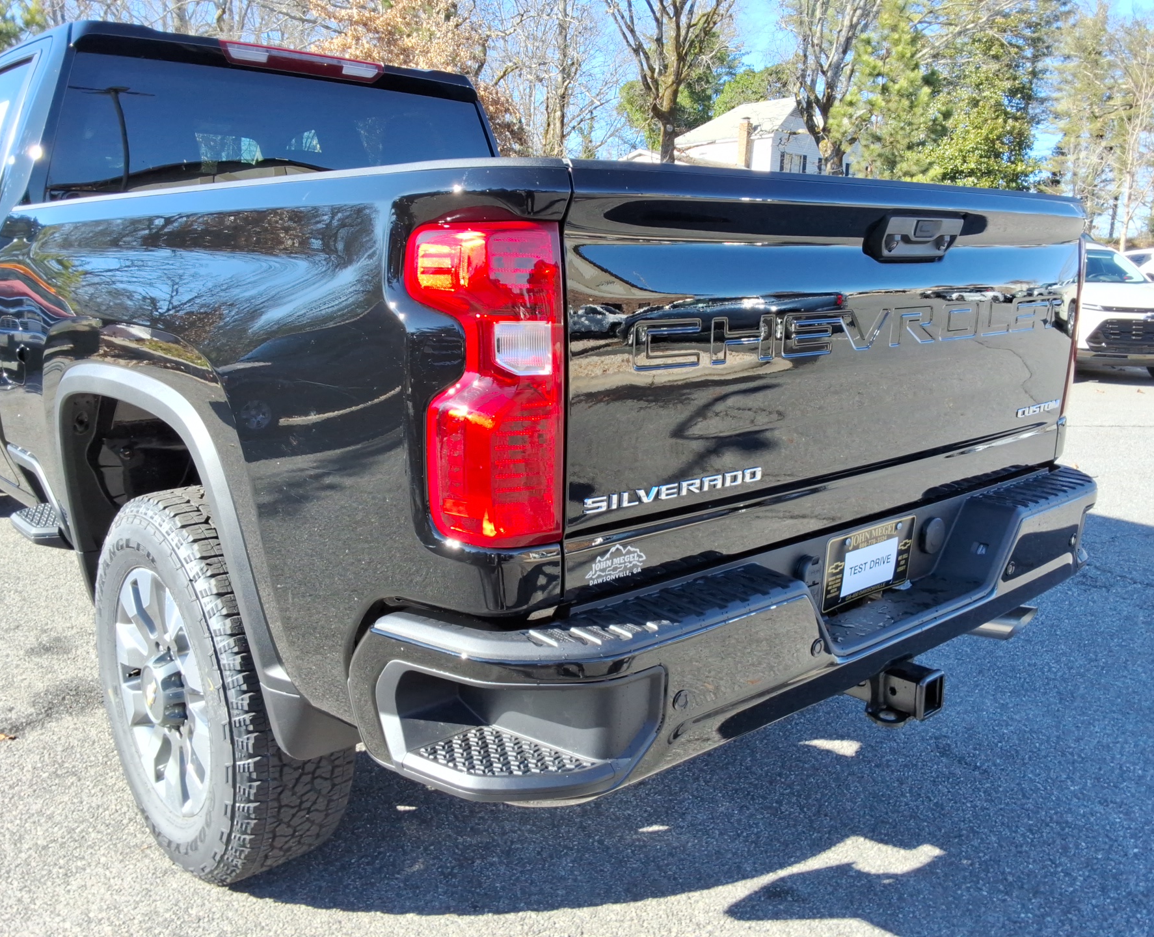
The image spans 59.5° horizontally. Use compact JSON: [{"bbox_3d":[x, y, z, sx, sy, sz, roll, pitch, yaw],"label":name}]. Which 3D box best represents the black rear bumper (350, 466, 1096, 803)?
[{"bbox_3d":[0.520,0.229,2.019,1.970,0.265,0.420,-10,15,-41],"label":"black rear bumper"}]

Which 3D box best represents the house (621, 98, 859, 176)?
[{"bbox_3d":[12.350,-23.650,75.000,12.000,7.200,12.500,10,15,40],"label":"house"}]

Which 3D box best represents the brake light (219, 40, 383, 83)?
[{"bbox_3d":[-0.902,-1.334,3.334,0.580,0.070,0.060,-10,15,-41],"label":"brake light"}]

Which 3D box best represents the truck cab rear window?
[{"bbox_3d":[-0.889,-1.062,3.374,1.640,0.460,0.070,-10,8,-41],"label":"truck cab rear window"}]

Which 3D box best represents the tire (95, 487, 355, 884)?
[{"bbox_3d":[-0.807,0.460,2.248,0.280,0.840,0.850,-10,15,-41],"label":"tire"}]

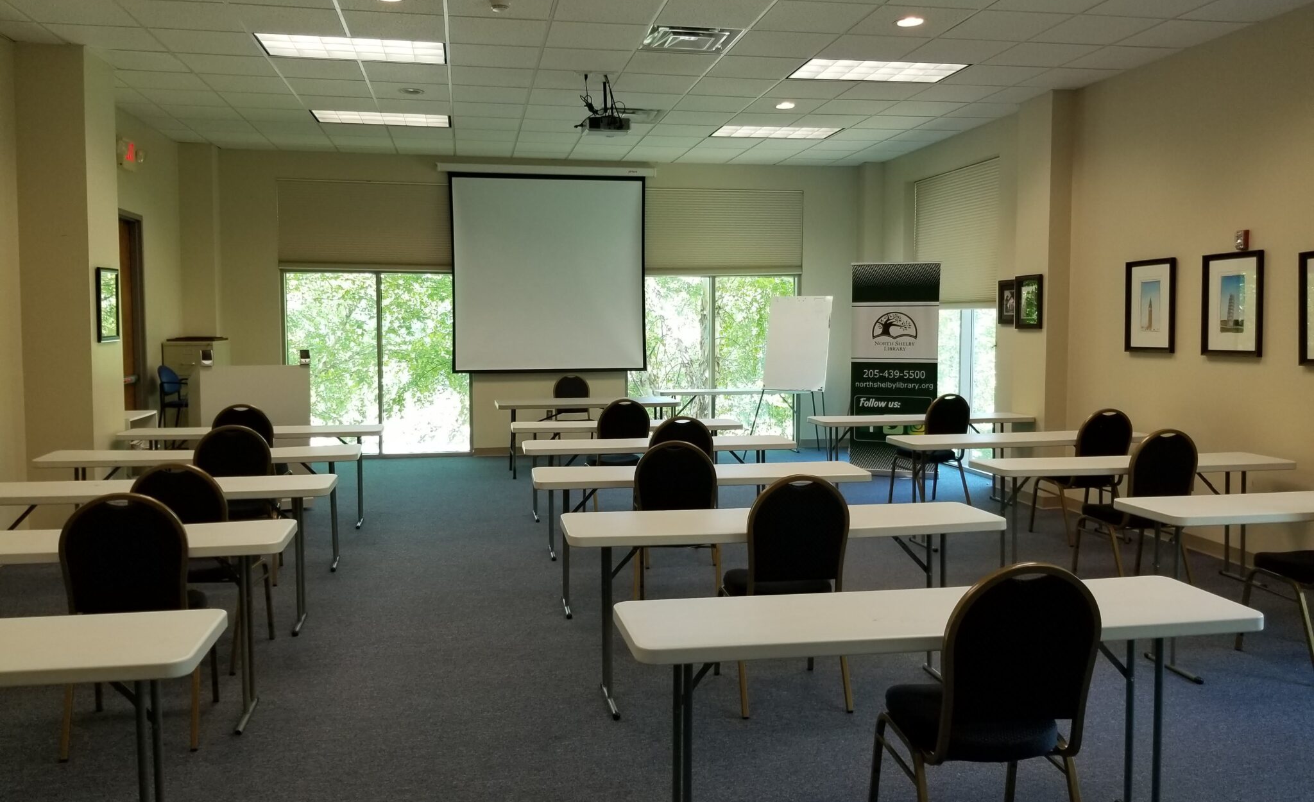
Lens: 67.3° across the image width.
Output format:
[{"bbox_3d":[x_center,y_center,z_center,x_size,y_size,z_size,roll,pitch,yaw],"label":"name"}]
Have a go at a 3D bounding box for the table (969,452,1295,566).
[{"bbox_3d":[2.786,0.714,5.815,1.830,0.737,0.457,-1,5,-8],"label":"table"}]

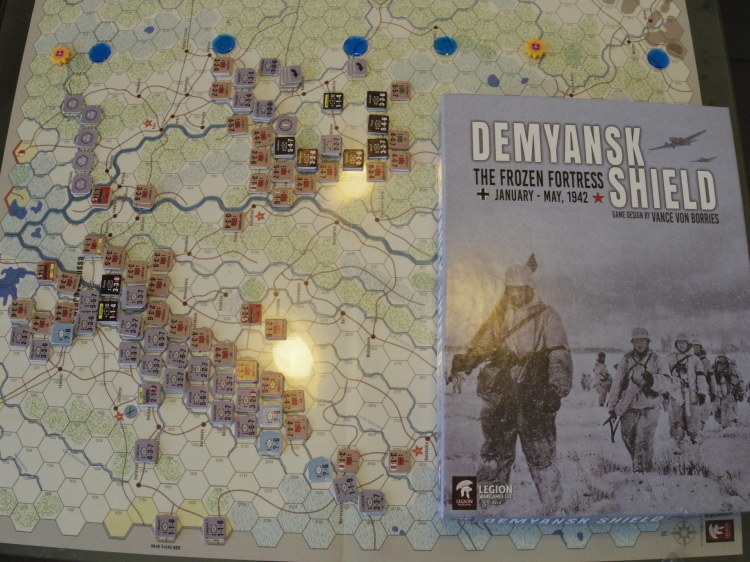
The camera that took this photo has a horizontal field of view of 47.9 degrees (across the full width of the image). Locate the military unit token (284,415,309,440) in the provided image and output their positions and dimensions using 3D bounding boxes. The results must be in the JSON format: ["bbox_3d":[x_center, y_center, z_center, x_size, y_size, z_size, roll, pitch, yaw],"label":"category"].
[{"bbox_3d":[-0.055,0.102,0.590,0.015,0.003,0.015,-1,72,1],"label":"military unit token"}]

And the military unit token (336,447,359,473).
[{"bbox_3d":[-0.018,0.122,0.570,0.015,0.003,0.015,1,73,0],"label":"military unit token"}]

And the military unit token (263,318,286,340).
[{"bbox_3d":[-0.069,0.034,0.591,0.015,0.002,0.015,1,73,1],"label":"military unit token"}]

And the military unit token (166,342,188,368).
[{"bbox_3d":[-0.138,0.051,0.591,0.015,0.003,0.015,1,73,1],"label":"military unit token"}]

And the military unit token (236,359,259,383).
[{"bbox_3d":[-0.089,0.063,0.590,0.016,0.004,0.016,1,73,1],"label":"military unit token"}]

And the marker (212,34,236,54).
[{"bbox_3d":[-0.122,-0.192,0.685,0.019,0.002,0.019,1,73,2],"label":"marker"}]

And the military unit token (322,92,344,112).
[{"bbox_3d":[-0.032,-0.137,0.648,0.016,0.004,0.016,1,73,1],"label":"military unit token"}]

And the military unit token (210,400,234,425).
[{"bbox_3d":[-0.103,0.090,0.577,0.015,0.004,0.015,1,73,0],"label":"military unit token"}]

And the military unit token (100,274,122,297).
[{"bbox_3d":[-0.188,0.003,0.605,0.015,0.003,0.015,1,73,0],"label":"military unit token"}]

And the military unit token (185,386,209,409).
[{"bbox_3d":[-0.122,0.081,0.582,0.015,0.004,0.015,1,73,1],"label":"military unit token"}]

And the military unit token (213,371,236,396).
[{"bbox_3d":[-0.104,0.072,0.587,0.016,0.004,0.016,1,73,1],"label":"military unit token"}]

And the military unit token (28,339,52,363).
[{"bbox_3d":[-0.237,0.050,0.597,0.016,0.004,0.016,1,73,1],"label":"military unit token"}]

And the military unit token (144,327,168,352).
[{"bbox_3d":[-0.153,0.041,0.593,0.016,0.004,0.015,1,73,0],"label":"military unit token"}]

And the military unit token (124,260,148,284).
[{"bbox_3d":[-0.177,-0.007,0.627,0.015,0.003,0.015,1,73,2],"label":"military unit token"}]

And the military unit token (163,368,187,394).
[{"bbox_3d":[-0.139,0.069,0.587,0.015,0.004,0.015,1,73,1],"label":"military unit token"}]

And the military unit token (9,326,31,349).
[{"bbox_3d":[-0.258,0.041,0.614,0.015,0.003,0.015,1,73,2],"label":"military unit token"}]

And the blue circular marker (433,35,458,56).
[{"bbox_3d":[0.056,-0.190,0.680,0.019,0.002,0.019,0,72,1],"label":"blue circular marker"}]

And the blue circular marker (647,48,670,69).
[{"bbox_3d":[0.228,-0.178,0.678,0.019,0.004,0.019,1,73,1],"label":"blue circular marker"}]

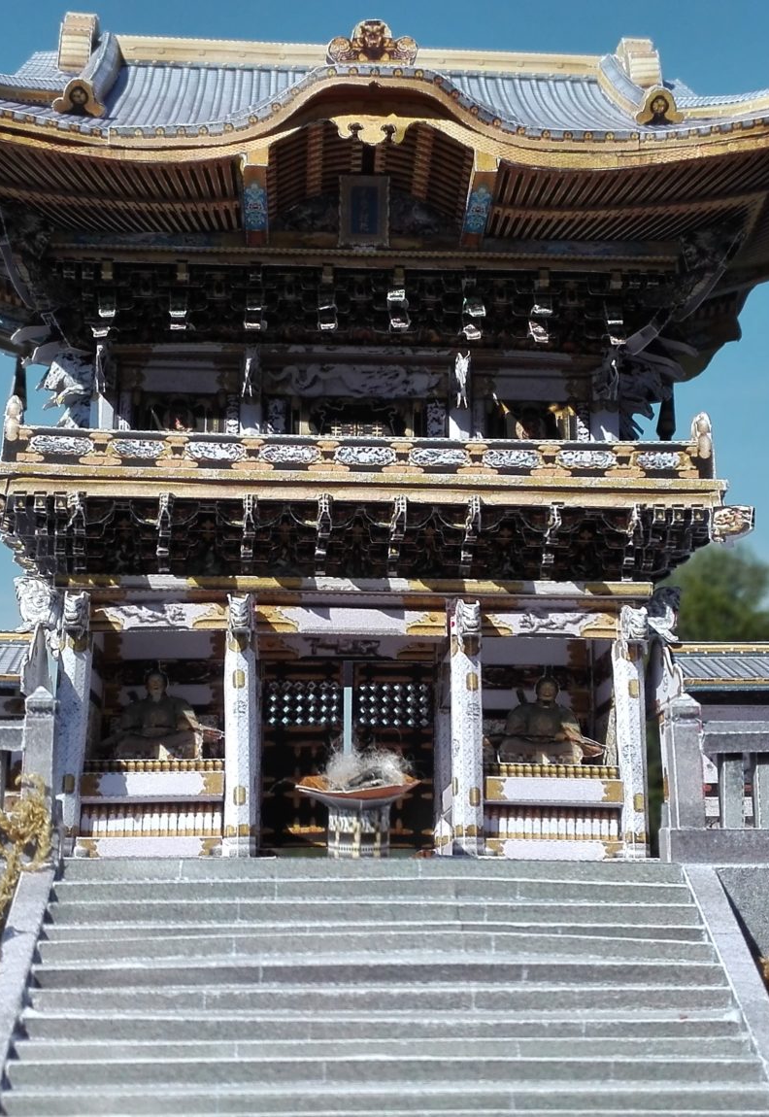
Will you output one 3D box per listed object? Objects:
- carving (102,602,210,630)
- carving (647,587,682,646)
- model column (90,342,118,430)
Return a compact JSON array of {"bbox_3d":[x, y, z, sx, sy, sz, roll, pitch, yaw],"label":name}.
[{"bbox_3d":[-0.057,0.014,0.357,0.027,0.007,0.002,1,-12,-5],"label":"carving"},{"bbox_3d":[0.073,0.015,0.373,0.009,0.015,0.006,1,-12,-5],"label":"carving"},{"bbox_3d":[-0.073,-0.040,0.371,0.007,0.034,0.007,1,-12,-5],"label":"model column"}]

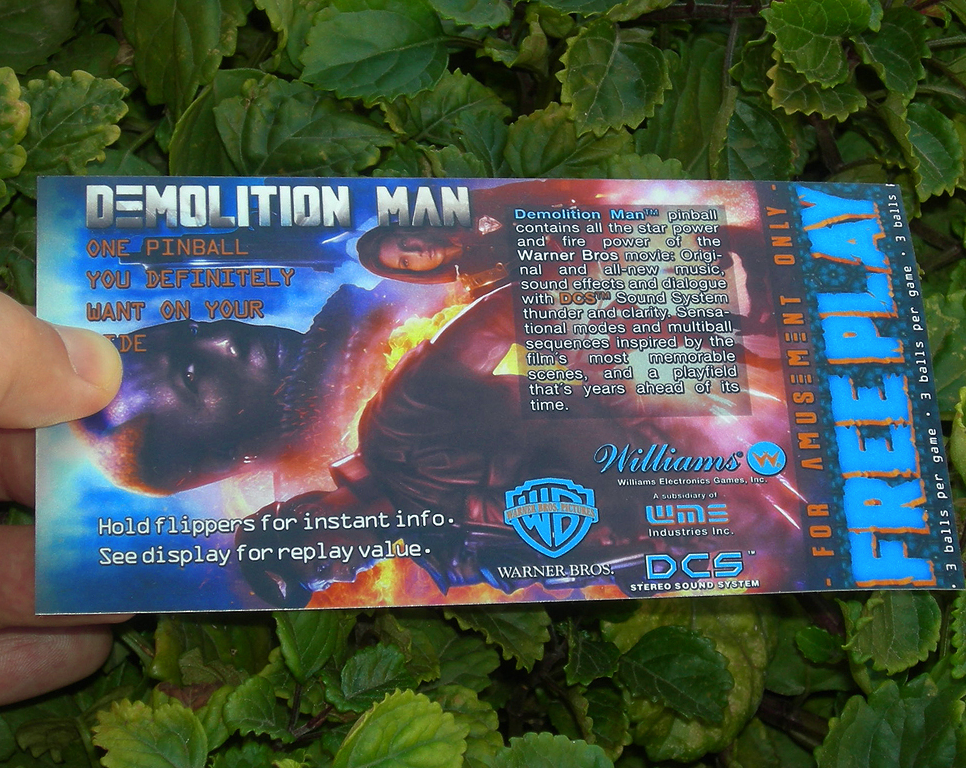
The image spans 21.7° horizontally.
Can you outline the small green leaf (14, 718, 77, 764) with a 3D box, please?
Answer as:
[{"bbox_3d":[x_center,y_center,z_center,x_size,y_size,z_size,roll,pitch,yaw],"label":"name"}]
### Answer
[{"bbox_3d":[-0.087,0.071,0.505,0.013,0.006,0.010,-17,55,-12],"label":"small green leaf"}]

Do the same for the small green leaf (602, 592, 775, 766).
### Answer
[{"bbox_3d":[0.038,0.054,0.470,0.032,0.008,0.034,-3,69,-1],"label":"small green leaf"}]

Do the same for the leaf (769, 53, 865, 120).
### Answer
[{"bbox_3d":[0.070,-0.063,0.525,0.020,0.006,0.018,-6,69,-2],"label":"leaf"}]

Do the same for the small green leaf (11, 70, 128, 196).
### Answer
[{"bbox_3d":[-0.077,-0.047,0.460,0.027,0.007,0.022,-36,78,-9],"label":"small green leaf"}]

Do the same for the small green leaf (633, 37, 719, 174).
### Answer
[{"bbox_3d":[0.042,-0.058,0.545,0.020,0.008,0.034,9,74,-7],"label":"small green leaf"}]

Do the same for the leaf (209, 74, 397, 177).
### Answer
[{"bbox_3d":[-0.034,-0.048,0.472,0.030,0.009,0.026,-29,75,-9],"label":"leaf"}]

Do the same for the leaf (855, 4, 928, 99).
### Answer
[{"bbox_3d":[0.086,-0.070,0.530,0.014,0.006,0.019,-22,78,-18],"label":"leaf"}]

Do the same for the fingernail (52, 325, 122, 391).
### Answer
[{"bbox_3d":[-0.064,-0.004,0.405,0.013,0.004,0.011,13,51,-5],"label":"fingernail"}]

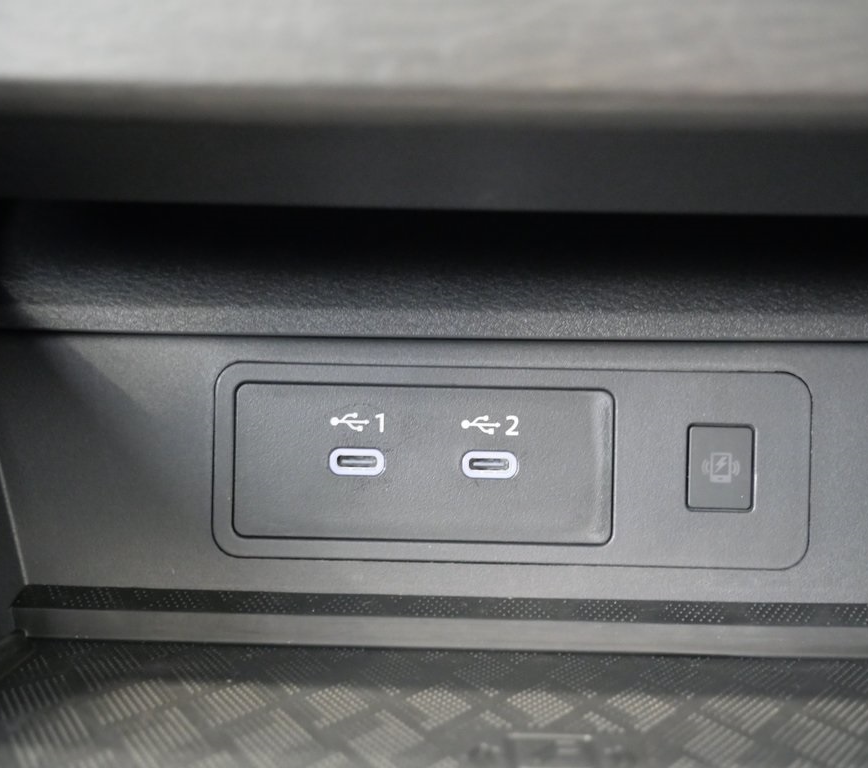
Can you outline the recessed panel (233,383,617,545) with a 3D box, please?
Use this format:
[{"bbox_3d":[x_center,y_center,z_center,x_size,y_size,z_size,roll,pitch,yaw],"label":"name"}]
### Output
[{"bbox_3d":[-0.002,0.017,0.253,0.081,0.033,0.006,1,0,1],"label":"recessed panel"}]

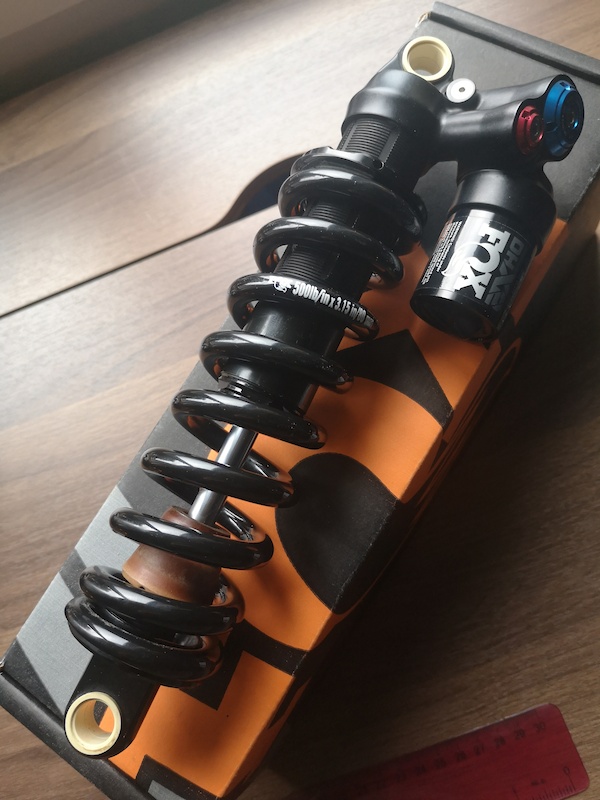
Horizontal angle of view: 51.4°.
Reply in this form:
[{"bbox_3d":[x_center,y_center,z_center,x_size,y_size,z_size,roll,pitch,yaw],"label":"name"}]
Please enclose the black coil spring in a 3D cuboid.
[{"bbox_3d":[-0.017,0.004,0.223,0.054,0.054,0.173,24,83,13],"label":"black coil spring"}]

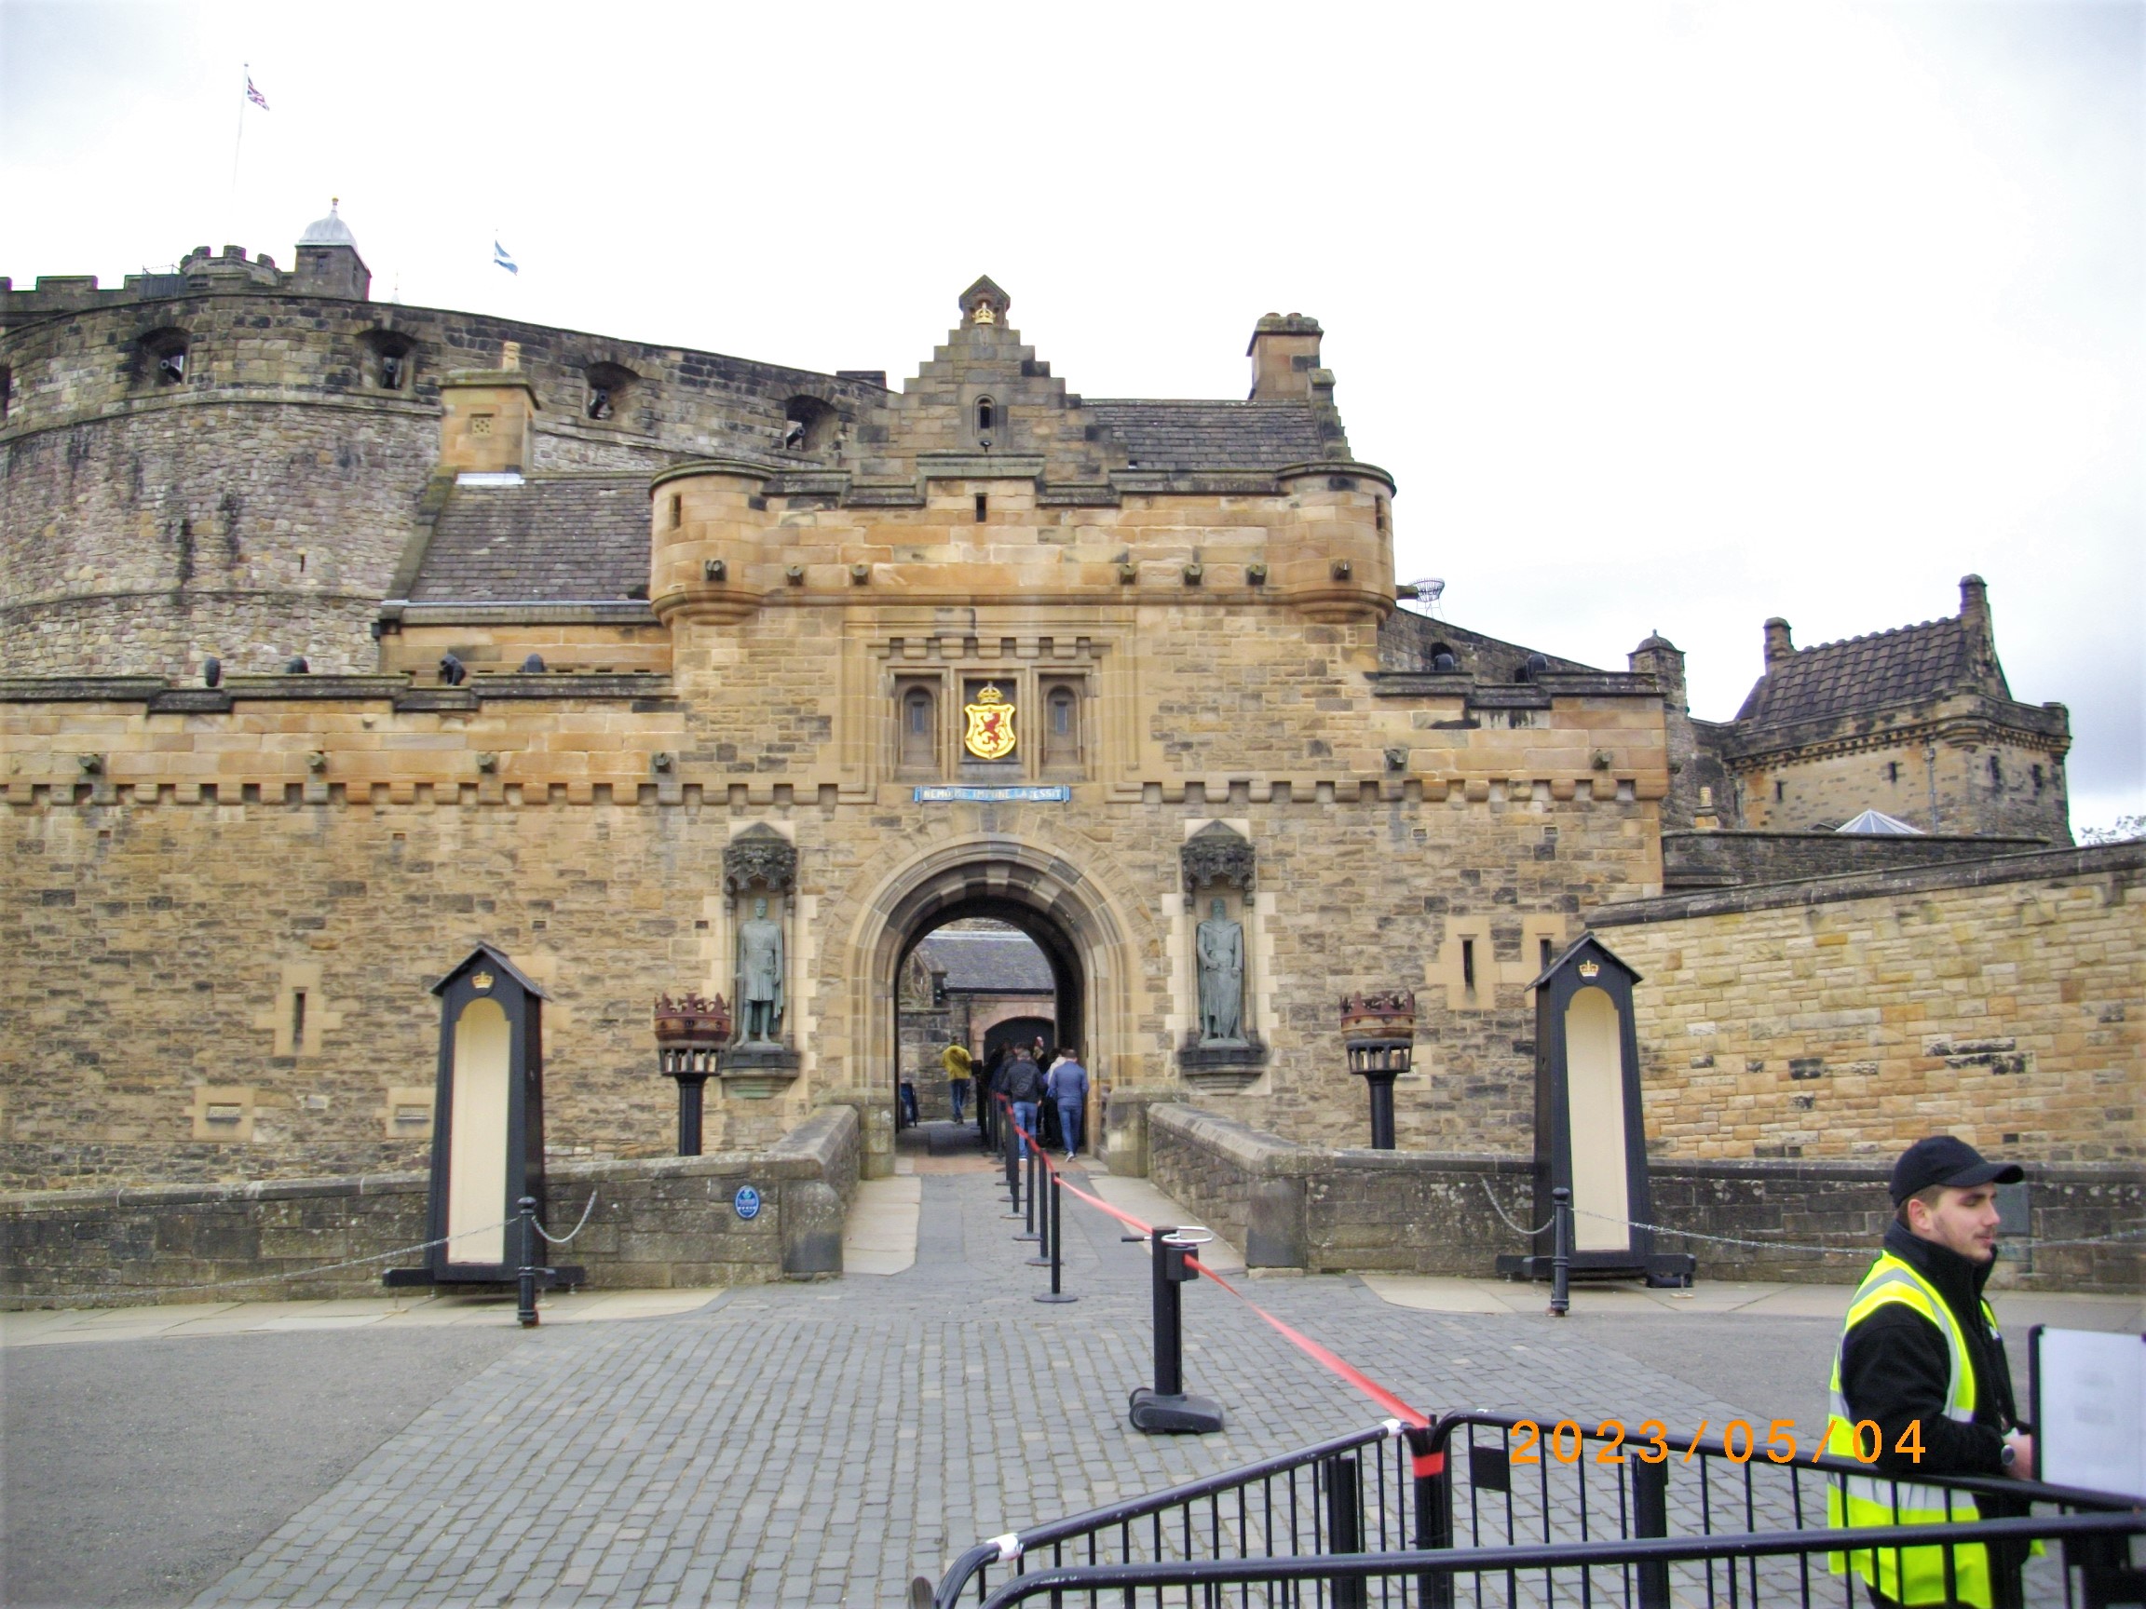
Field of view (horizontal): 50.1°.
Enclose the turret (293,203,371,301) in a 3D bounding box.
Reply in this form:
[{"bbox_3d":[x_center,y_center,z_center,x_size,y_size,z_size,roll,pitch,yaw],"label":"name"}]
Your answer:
[{"bbox_3d":[-29.632,-21.743,90.971,2.502,4.553,3.000,0,-9,-2],"label":"turret"}]

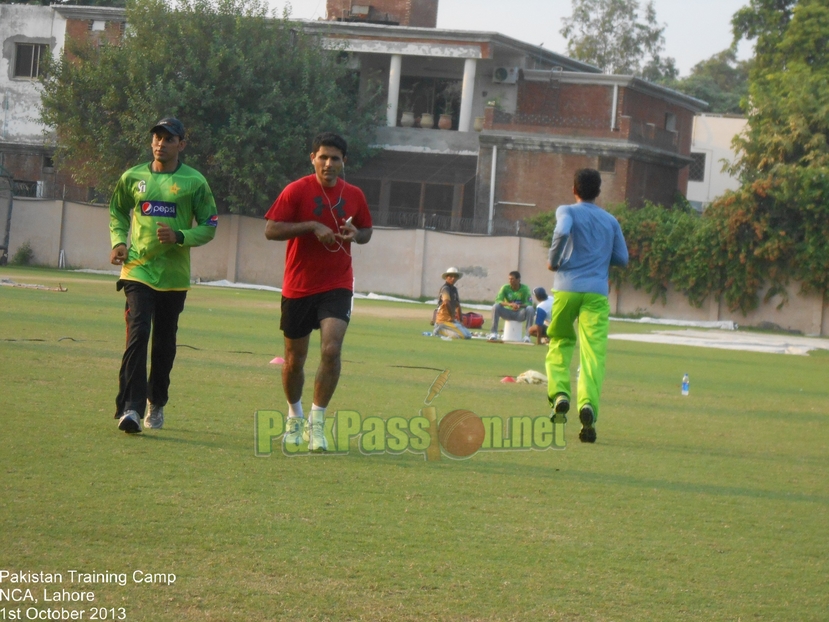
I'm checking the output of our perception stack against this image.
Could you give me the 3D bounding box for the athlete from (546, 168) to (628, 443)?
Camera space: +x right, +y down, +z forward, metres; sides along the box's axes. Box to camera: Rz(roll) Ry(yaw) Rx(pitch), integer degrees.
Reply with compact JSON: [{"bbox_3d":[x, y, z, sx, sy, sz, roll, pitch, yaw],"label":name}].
[{"bbox_3d":[1.144,-0.036,18.850,0.570,1.800,0.680,4,1,-7],"label":"athlete"}]

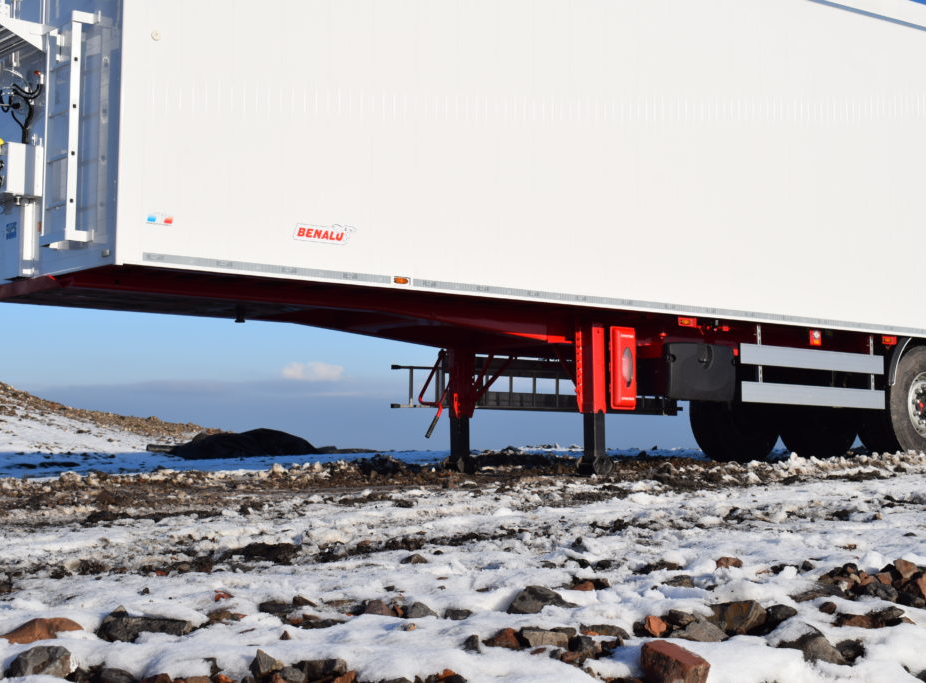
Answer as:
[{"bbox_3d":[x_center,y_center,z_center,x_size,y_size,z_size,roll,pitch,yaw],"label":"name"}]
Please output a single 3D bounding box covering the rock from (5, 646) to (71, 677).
[{"bbox_3d":[-1.460,1.115,5.296,0.234,0.127,0.188,0,-4,0],"label":"rock"}]

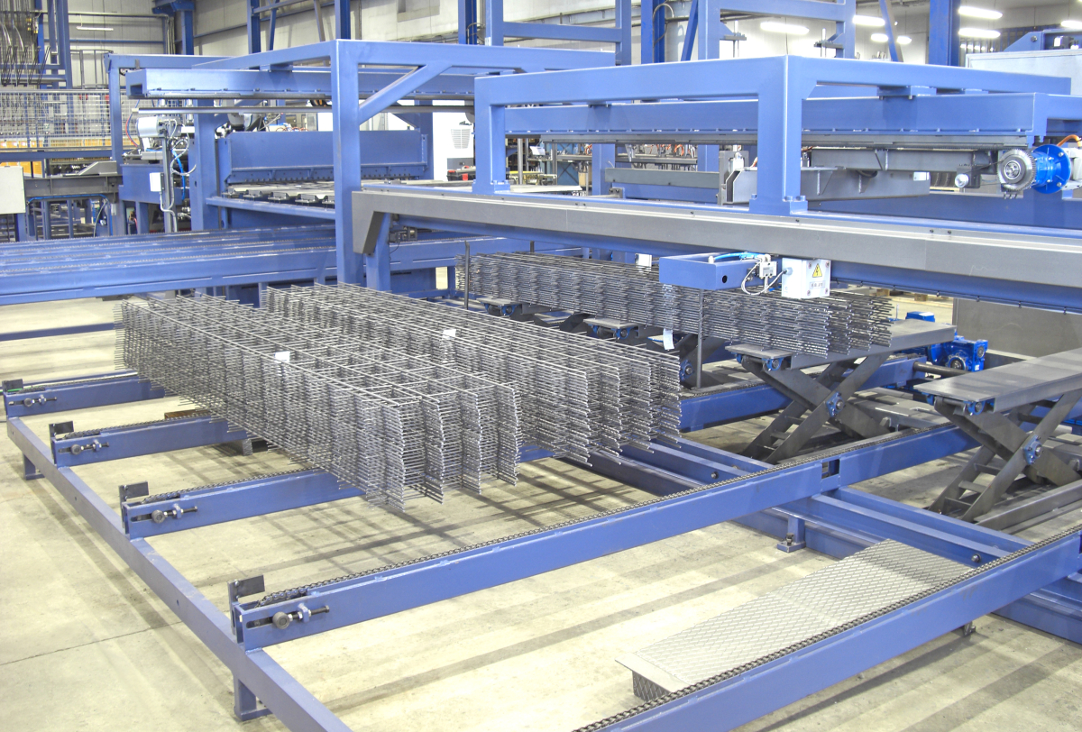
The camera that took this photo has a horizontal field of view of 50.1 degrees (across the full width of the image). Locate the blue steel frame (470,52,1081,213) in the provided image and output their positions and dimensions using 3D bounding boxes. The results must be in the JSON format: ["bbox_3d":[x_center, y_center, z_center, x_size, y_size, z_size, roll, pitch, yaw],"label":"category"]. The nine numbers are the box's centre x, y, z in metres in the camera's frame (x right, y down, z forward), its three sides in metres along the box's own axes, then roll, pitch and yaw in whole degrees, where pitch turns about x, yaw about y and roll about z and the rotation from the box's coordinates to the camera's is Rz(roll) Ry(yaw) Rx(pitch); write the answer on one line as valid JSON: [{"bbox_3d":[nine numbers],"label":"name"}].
[{"bbox_3d":[1.522,-1.572,7.859,2.788,0.804,2.973,-9,14,-35],"label":"blue steel frame"}]

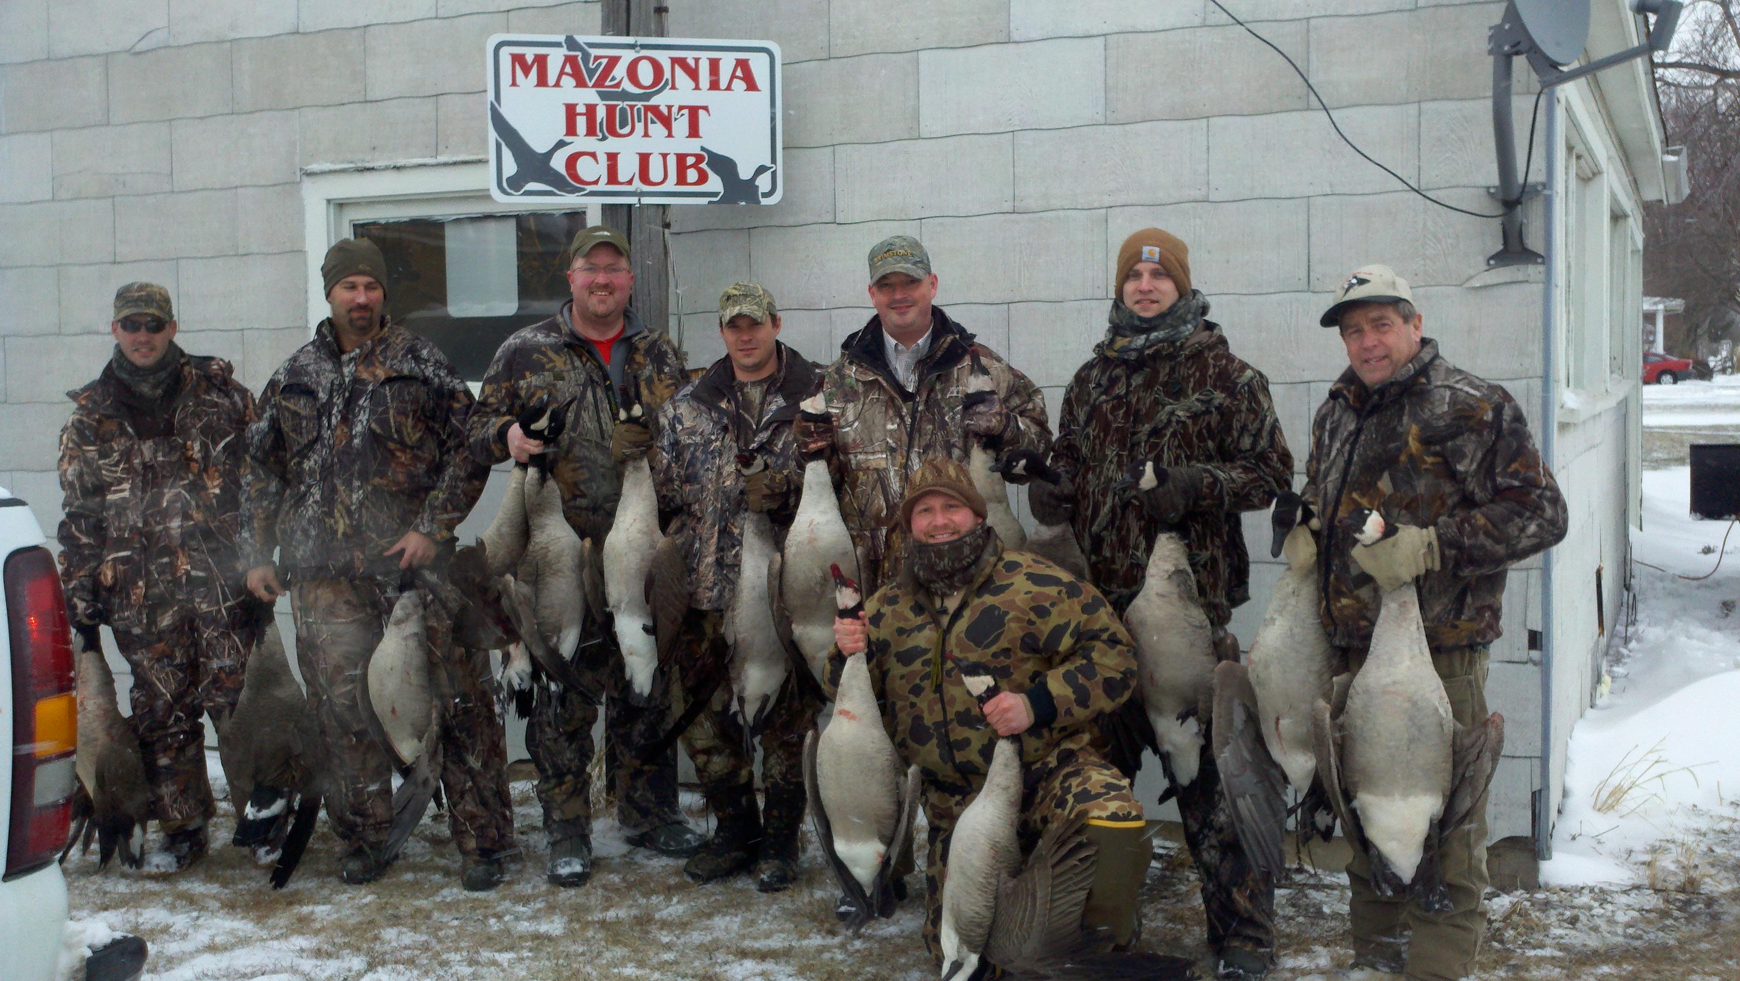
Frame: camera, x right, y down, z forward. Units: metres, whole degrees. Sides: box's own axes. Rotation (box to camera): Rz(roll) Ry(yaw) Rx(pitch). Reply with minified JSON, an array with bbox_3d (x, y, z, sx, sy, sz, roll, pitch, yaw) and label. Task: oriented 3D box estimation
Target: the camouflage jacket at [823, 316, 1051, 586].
[{"bbox_3d":[0.168,-0.070,4.660,0.620,0.810,0.420,0,1,14],"label":"camouflage jacket"}]

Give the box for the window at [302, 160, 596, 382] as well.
[{"bbox_3d":[-1.496,-0.752,6.284,1.329,0.848,0.100,0,2,21],"label":"window"}]

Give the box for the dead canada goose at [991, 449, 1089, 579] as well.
[{"bbox_3d":[0.466,0.310,4.470,0.280,0.820,0.270,2,5,37],"label":"dead canada goose"}]

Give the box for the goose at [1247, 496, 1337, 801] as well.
[{"bbox_3d":[0.966,0.387,4.080,0.260,0.780,0.220,1,0,27],"label":"goose"}]

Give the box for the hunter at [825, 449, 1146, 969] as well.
[{"bbox_3d":[0.293,0.539,4.420,0.780,1.220,0.720,0,4,0],"label":"hunter"}]

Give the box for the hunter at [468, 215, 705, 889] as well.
[{"bbox_3d":[-0.837,0.170,5.153,0.660,1.903,0.480,-1,1,-15],"label":"hunter"}]

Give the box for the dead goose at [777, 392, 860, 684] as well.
[{"bbox_3d":[-0.133,0.140,4.450,0.230,0.820,0.210,0,1,3],"label":"dead goose"}]

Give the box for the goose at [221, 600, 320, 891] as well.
[{"bbox_3d":[-1.679,0.711,4.920,0.270,0.800,0.260,-1,4,-14],"label":"goose"}]

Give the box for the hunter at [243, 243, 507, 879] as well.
[{"bbox_3d":[-1.386,0.203,4.990,0.740,1.840,0.460,-1,4,-3],"label":"hunter"}]

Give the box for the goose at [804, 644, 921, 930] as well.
[{"bbox_3d":[-0.018,0.691,4.280,0.285,0.770,0.250,0,4,3],"label":"goose"}]

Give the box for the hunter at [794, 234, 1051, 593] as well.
[{"bbox_3d":[0.151,0.223,4.690,0.680,1.820,0.480,0,4,6],"label":"hunter"}]

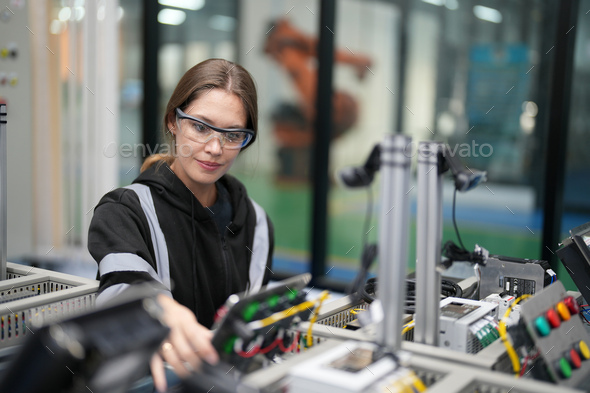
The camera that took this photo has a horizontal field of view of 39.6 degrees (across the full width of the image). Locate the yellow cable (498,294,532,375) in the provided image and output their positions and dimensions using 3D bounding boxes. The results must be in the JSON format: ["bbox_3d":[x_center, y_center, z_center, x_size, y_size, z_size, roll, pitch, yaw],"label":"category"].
[{"bbox_3d":[0.324,0.205,1.210,0.046,0.112,0.060,4,10,11],"label":"yellow cable"}]

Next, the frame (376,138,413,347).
[{"bbox_3d":[0.130,0.080,1.078,0.030,0.320,0.030,6,11,29],"label":"frame"}]

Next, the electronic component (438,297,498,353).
[{"bbox_3d":[0.271,0.229,1.368,0.088,0.080,0.150,7,9,30],"label":"electronic component"}]

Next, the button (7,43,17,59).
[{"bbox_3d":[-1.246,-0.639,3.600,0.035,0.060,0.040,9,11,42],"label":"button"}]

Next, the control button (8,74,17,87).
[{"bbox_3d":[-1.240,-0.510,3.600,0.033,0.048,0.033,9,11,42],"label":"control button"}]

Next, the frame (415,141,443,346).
[{"bbox_3d":[0.207,0.088,1.263,0.030,0.346,0.030,5,11,29],"label":"frame"}]

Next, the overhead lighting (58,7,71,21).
[{"bbox_3d":[-5.627,-4.468,20.000,0.260,0.200,0.280,7,9,30],"label":"overhead lighting"}]

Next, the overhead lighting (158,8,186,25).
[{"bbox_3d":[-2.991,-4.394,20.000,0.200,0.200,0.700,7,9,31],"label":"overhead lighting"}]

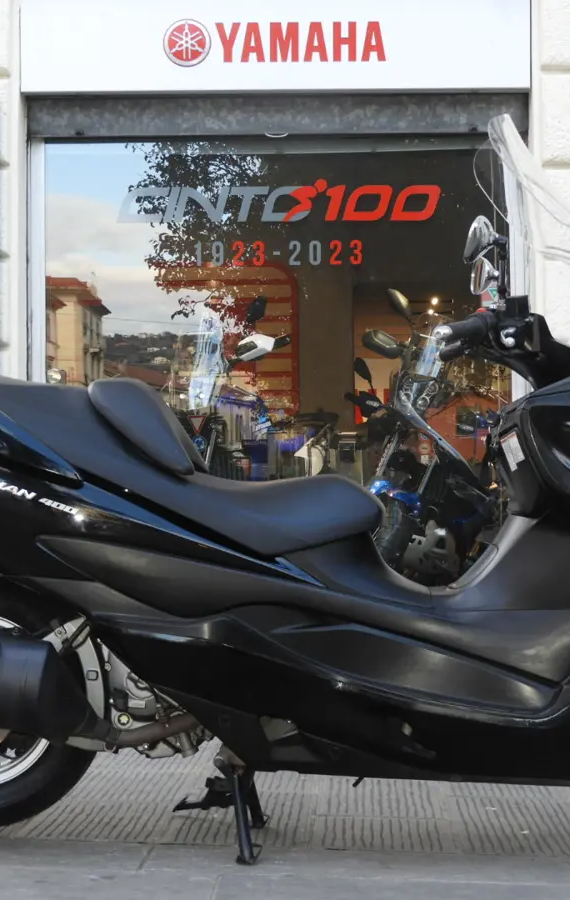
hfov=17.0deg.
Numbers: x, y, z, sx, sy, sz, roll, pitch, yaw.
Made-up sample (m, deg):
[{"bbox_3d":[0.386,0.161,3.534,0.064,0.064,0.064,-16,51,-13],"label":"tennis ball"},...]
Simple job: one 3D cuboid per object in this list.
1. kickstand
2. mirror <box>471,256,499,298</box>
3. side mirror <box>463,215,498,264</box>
[{"bbox_3d":[-0.130,0.726,3.973,0.185,0.190,0.370,0,0,5],"label":"kickstand"},{"bbox_3d":[0.444,-0.386,4.244,0.060,0.090,0.145,8,-1,-7],"label":"mirror"},{"bbox_3d":[0.372,-0.398,3.608,0.058,0.092,0.145,15,4,16],"label":"side mirror"}]

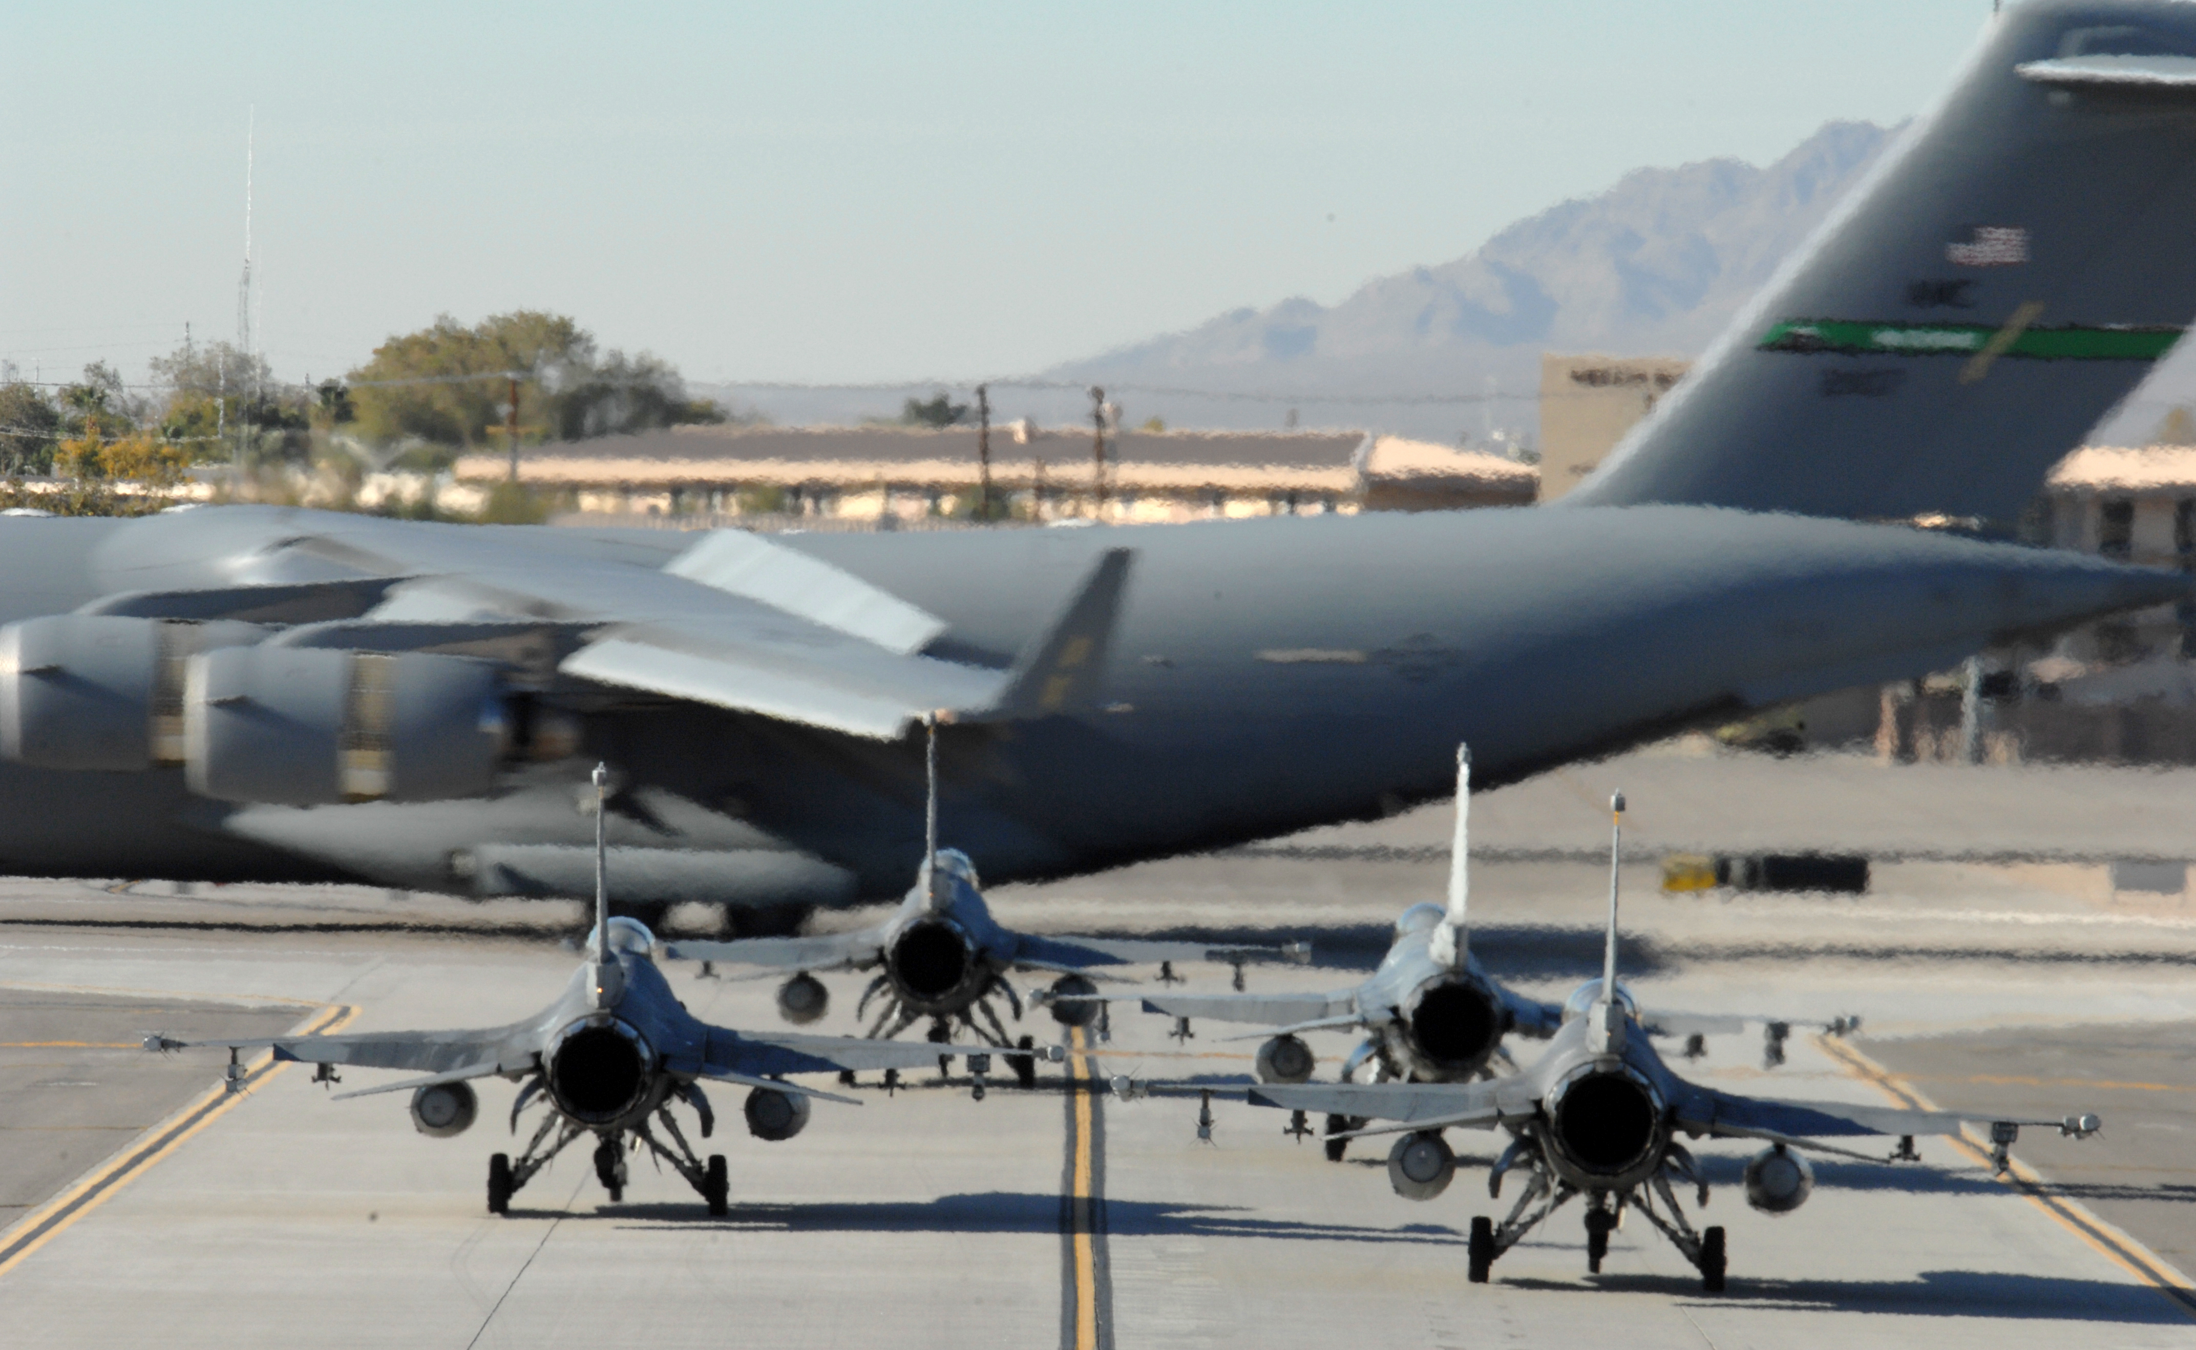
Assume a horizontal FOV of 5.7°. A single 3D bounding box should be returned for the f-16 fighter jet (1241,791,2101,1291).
[{"bbox_3d":[5.120,3.660,221.800,9.950,5.000,15.000,2,0,1],"label":"f-16 fighter jet"}]

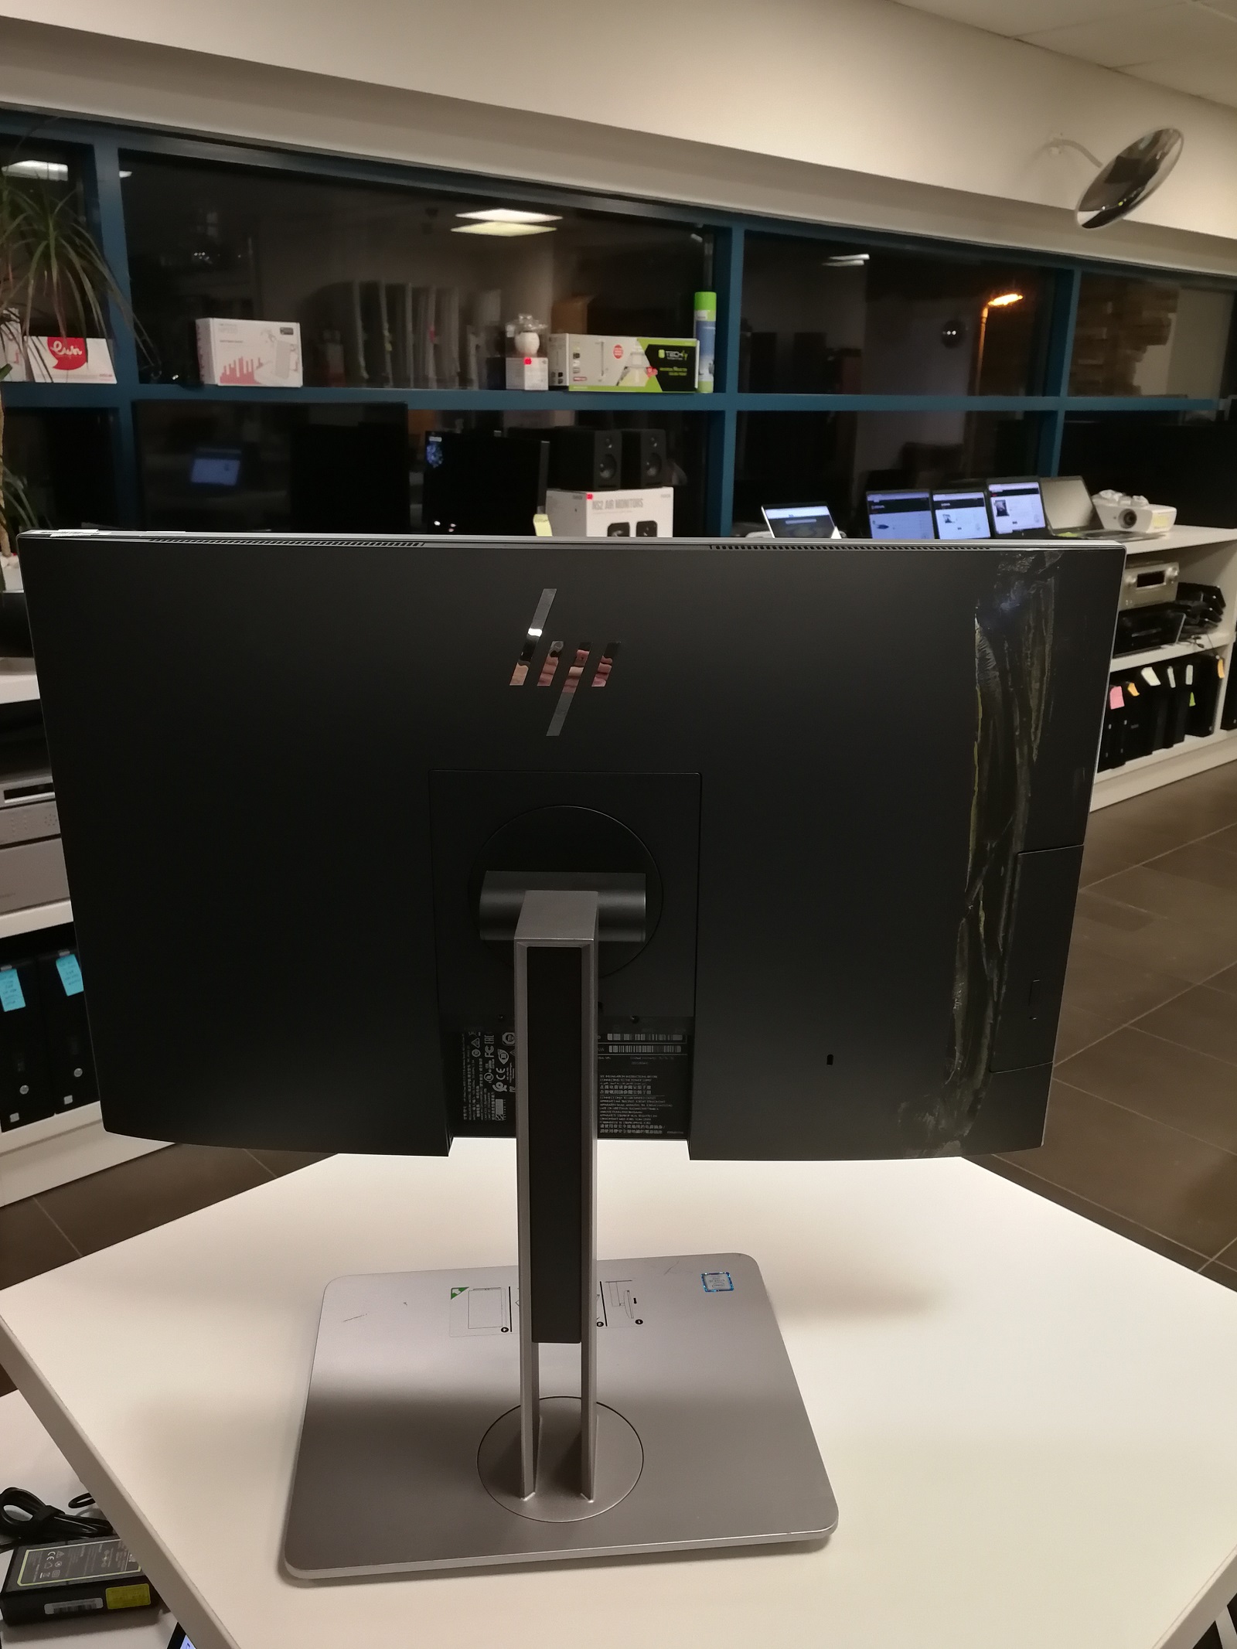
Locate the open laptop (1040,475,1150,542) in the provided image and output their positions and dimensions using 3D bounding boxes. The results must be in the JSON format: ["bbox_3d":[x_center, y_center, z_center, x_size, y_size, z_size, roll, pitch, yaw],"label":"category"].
[{"bbox_3d":[1.822,-1.198,4.889,0.340,0.212,0.355,-15,24,-39],"label":"open laptop"}]

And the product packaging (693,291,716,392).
[{"bbox_3d":[0.250,-1.398,3.739,0.063,0.274,0.063,1,19,0],"label":"product packaging"}]

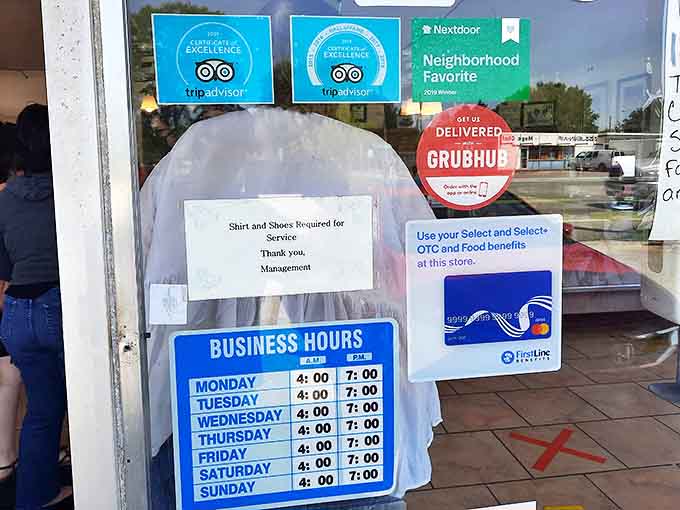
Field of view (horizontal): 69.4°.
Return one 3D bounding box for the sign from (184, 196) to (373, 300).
[{"bbox_3d":[-0.074,-0.010,0.633,0.238,0.125,0.004,-2,6,-8],"label":"sign"}]

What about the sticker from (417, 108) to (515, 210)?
[{"bbox_3d":[0.170,-0.129,0.657,0.139,0.139,0.003,-3,6,-8],"label":"sticker"}]

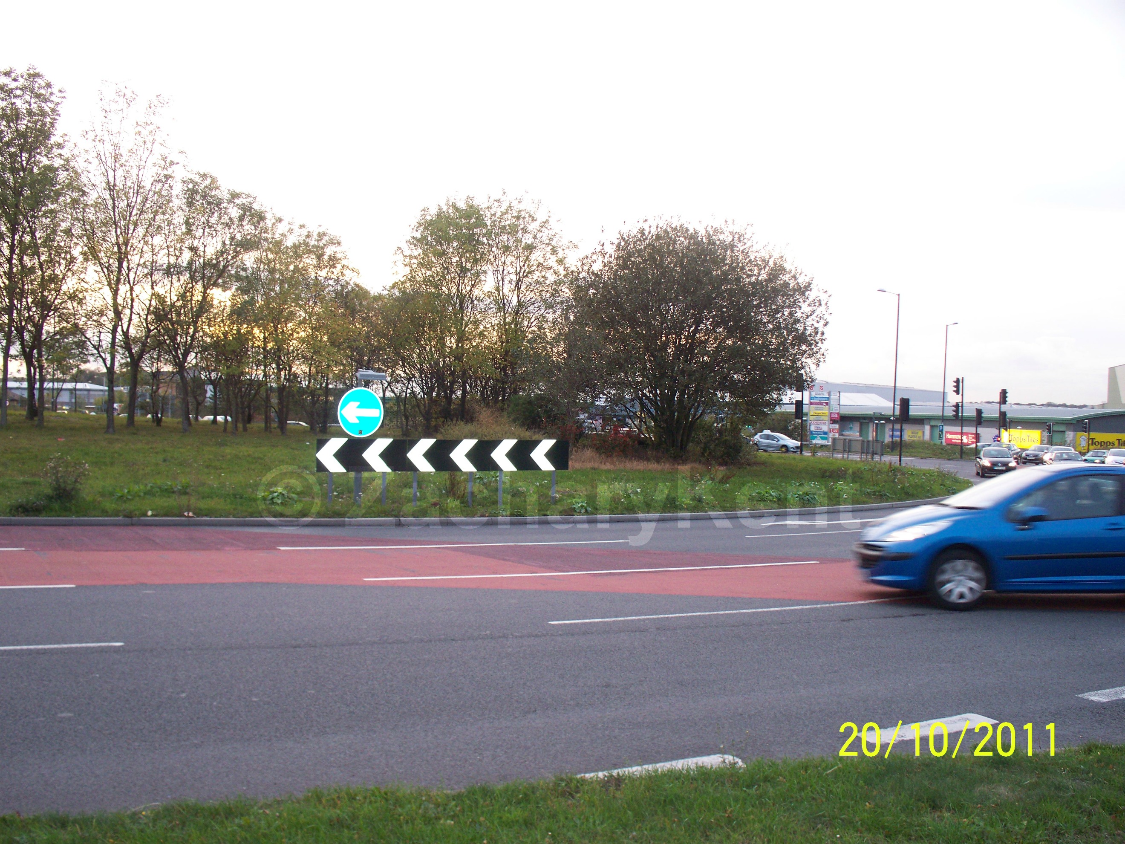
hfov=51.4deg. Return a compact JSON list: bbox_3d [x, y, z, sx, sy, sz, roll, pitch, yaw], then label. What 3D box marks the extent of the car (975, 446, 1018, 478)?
[{"bbox_3d":[21.850,2.020,58.800,1.750,1.490,4.000,1,0,15],"label":"car"}]

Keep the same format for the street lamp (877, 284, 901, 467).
[{"bbox_3d":[24.000,-3.750,86.500,1.950,12.300,0.400,2,0,-33],"label":"street lamp"}]

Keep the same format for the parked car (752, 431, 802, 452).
[{"bbox_3d":[16.200,1.540,88.200,1.770,1.530,4.150,1,0,-44],"label":"parked car"}]

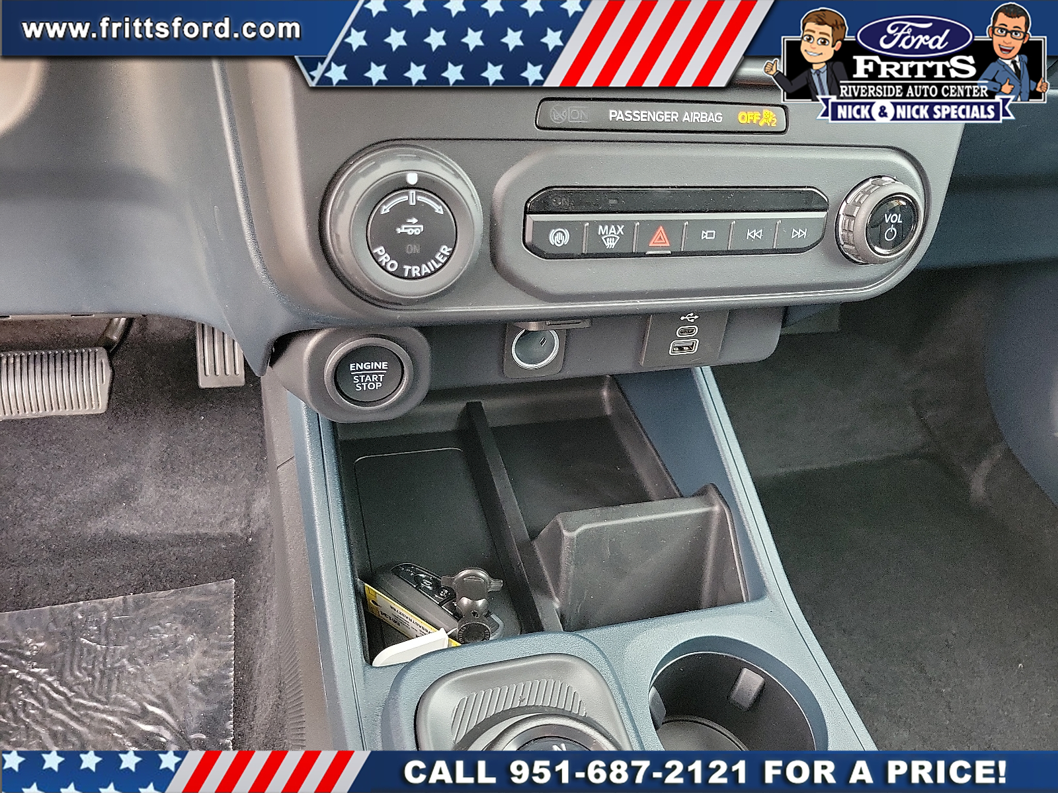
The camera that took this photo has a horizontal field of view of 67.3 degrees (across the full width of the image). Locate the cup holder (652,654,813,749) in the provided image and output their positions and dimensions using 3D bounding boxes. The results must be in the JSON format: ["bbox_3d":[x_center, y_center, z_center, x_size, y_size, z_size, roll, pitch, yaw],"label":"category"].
[{"bbox_3d":[0.093,0.180,0.397,0.086,0.070,0.086,-5,41,-18],"label":"cup holder"}]

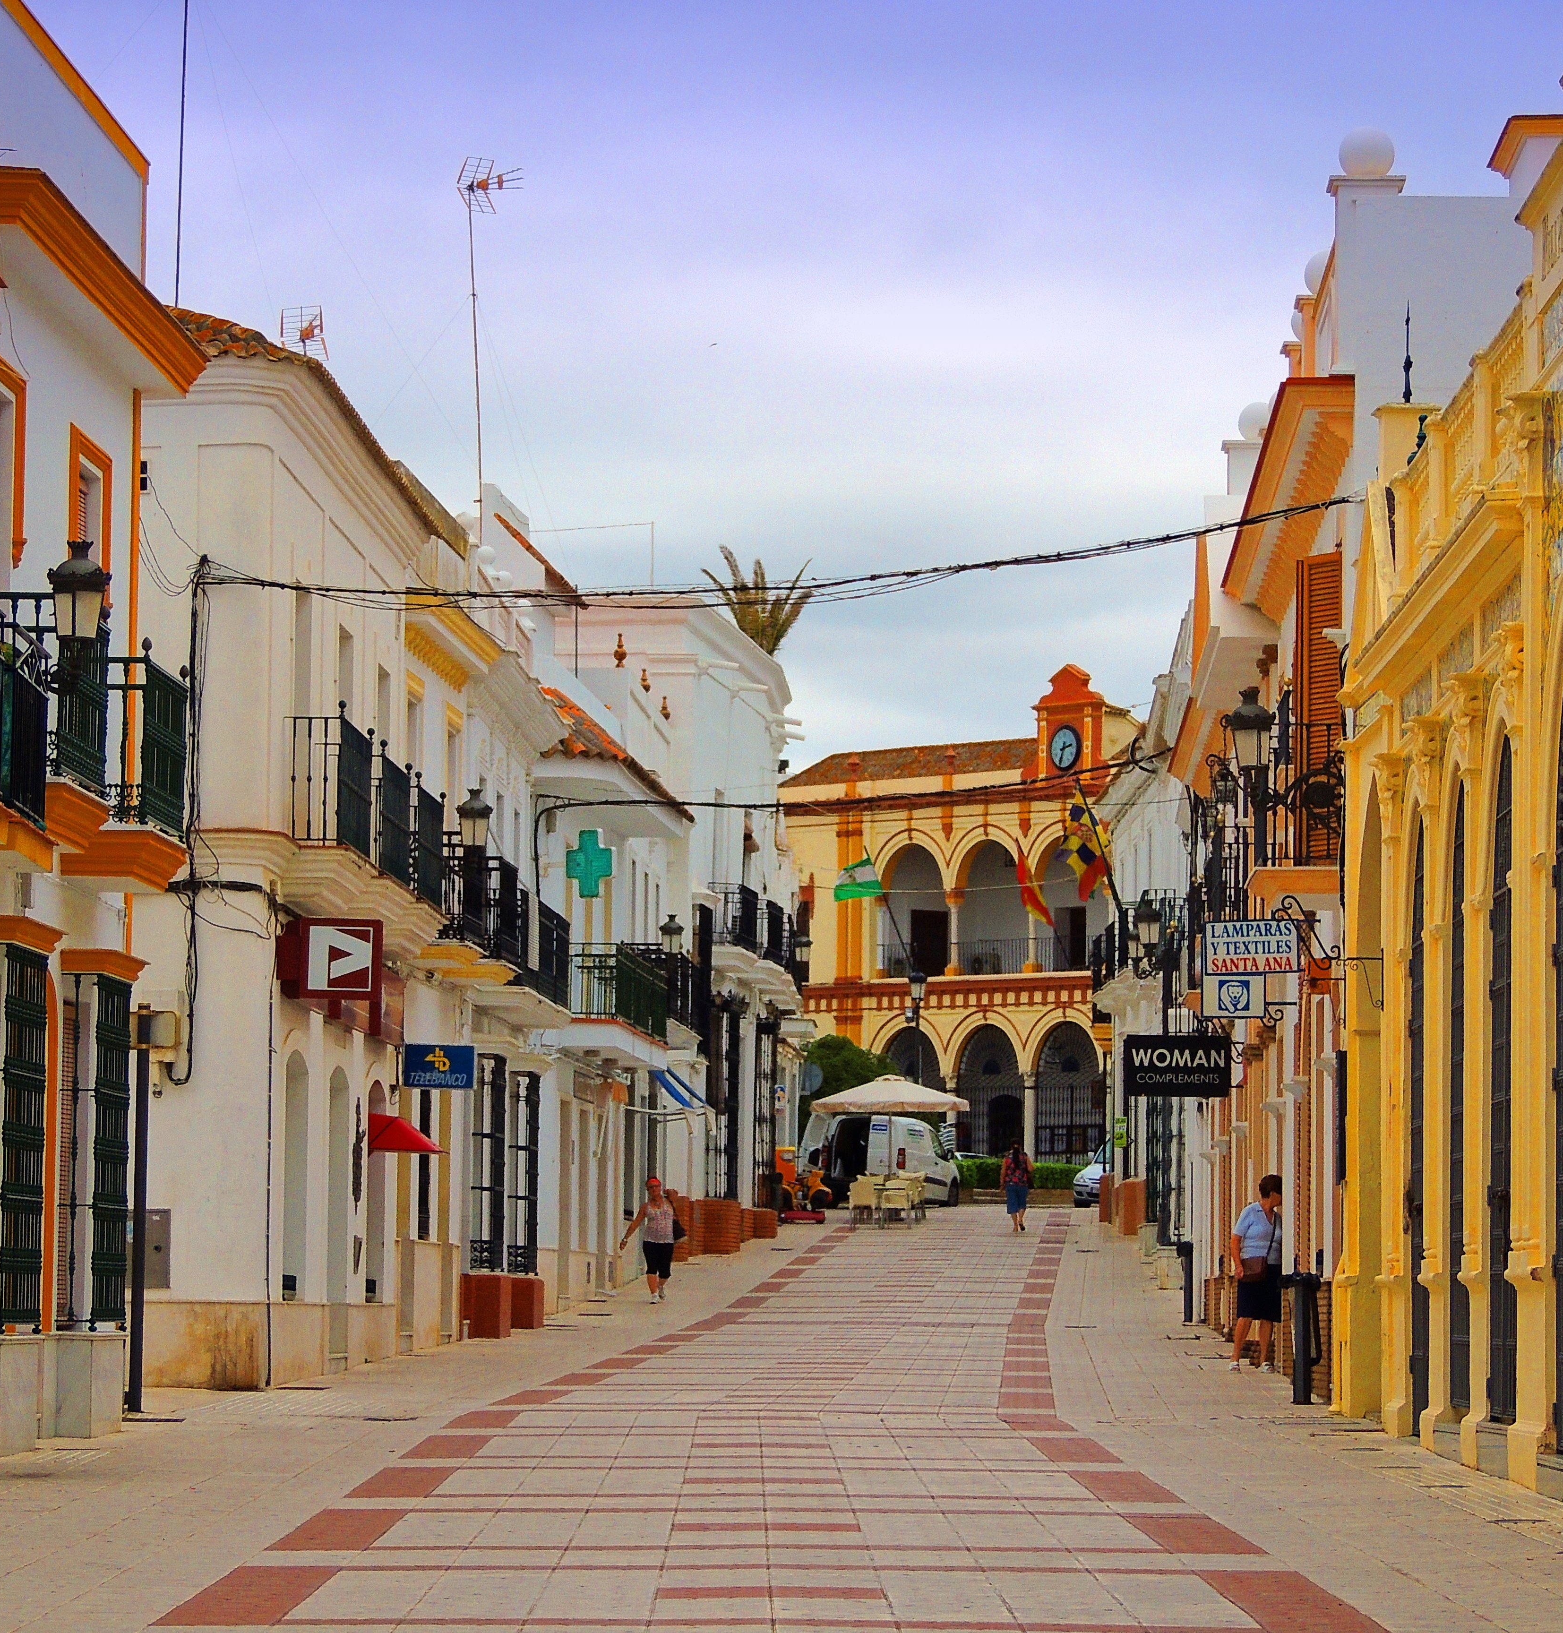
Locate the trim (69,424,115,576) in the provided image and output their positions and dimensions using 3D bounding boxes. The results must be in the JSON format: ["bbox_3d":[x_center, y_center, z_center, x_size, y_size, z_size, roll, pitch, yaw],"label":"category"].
[{"bbox_3d":[-4.103,-1.723,39.349,0.070,1.060,1.380,0,-4,3],"label":"trim"}]

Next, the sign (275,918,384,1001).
[{"bbox_3d":[-3.423,1.083,50.059,0.820,0.630,0.200,0,-4,2],"label":"sign"}]

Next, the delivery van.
[{"bbox_3d":[2.287,7.031,133.363,1.820,1.820,4.380,-1,-5,16],"label":"delivery van"}]

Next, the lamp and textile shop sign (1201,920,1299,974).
[{"bbox_3d":[3.317,0.922,46.500,0.670,0.380,0.050,0,-4,7],"label":"lamp and textile shop sign"}]

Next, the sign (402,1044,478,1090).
[{"bbox_3d":[-3.326,2.450,64.500,0.720,0.460,0.140,1,-4,2],"label":"sign"}]

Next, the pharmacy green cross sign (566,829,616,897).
[{"bbox_3d":[-2.293,0.573,79.500,0.820,0.820,0.120,-4,-6,45],"label":"pharmacy green cross sign"}]

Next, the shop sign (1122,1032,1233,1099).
[{"bbox_3d":[4.231,2.669,70.500,1.130,0.680,0.140,1,-4,2],"label":"shop sign"}]

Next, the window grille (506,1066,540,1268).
[{"bbox_3d":[-2.811,3.913,72.510,0.220,2.220,1.250,0,-4,3],"label":"window grille"}]

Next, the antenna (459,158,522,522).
[{"bbox_3d":[-3.181,-5.061,71.588,0.450,4.100,0.750,2,-6,-44],"label":"antenna"}]

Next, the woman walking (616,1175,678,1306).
[{"bbox_3d":[-1.702,5.411,84.200,0.720,1.630,0.420,0,-4,3],"label":"woman walking"}]

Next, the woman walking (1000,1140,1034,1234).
[{"bbox_3d":[4.097,6.434,114.846,0.550,1.610,0.400,1,-4,1],"label":"woman walking"}]

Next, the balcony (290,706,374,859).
[{"bbox_3d":[-3.813,-0.244,55.759,0.470,1.120,2.510,1,-4,2],"label":"balcony"}]

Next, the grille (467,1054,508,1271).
[{"bbox_3d":[-3.123,3.659,70.004,0.280,2.300,1.500,1,-4,2],"label":"grille"}]

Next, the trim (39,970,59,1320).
[{"bbox_3d":[-4.386,1.989,39.600,0.100,2.170,0.350,0,-4,2],"label":"trim"}]

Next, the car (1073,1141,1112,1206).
[{"bbox_3d":[7.356,7.162,133.166,1.680,1.470,3.950,-1,-5,25],"label":"car"}]

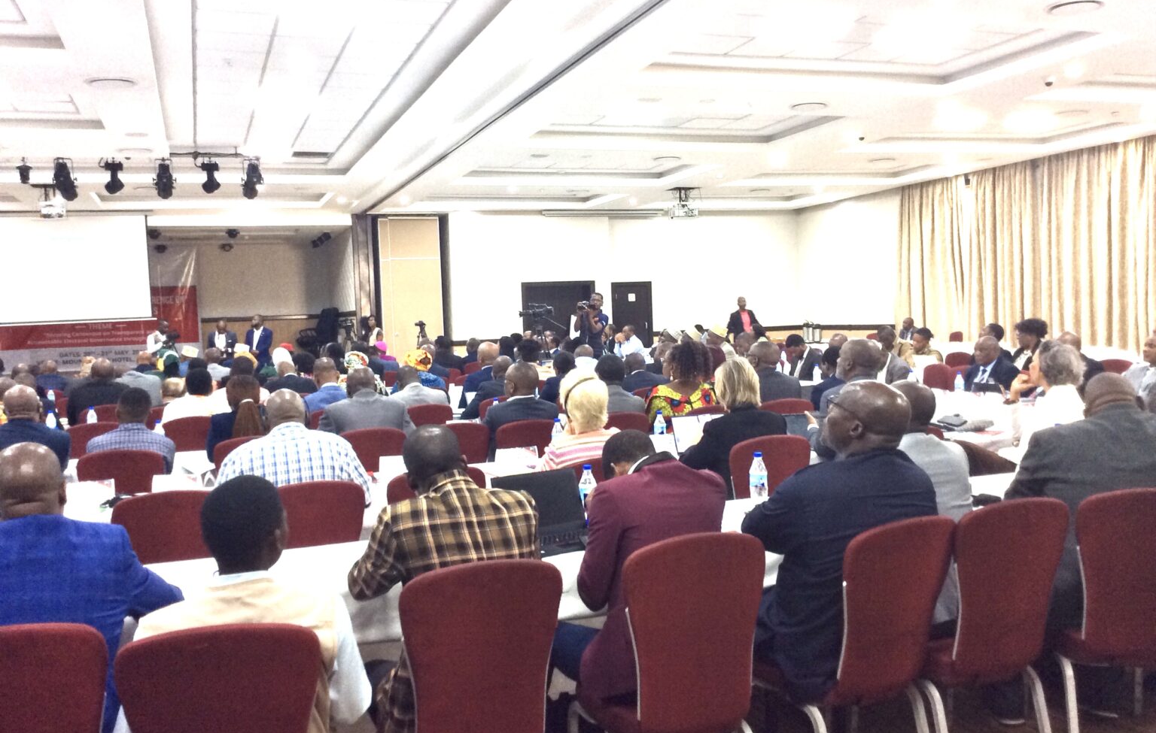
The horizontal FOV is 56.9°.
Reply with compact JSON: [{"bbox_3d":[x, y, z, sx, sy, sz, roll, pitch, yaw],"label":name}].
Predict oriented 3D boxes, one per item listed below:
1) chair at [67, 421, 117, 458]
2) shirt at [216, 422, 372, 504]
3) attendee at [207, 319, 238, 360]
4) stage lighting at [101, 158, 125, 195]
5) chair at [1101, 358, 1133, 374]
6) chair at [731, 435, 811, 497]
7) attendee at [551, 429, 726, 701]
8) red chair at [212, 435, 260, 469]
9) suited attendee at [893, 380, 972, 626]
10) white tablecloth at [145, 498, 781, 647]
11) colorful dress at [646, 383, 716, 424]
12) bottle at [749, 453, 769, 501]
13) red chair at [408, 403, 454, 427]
[{"bbox_3d":[-3.584,0.868,8.057,0.460,0.930,0.570,-3,3,-20],"label":"chair"},{"bbox_3d":[-1.259,0.585,4.789,0.650,0.690,0.460,-3,3,-20],"label":"shirt"},{"bbox_3d":[-5.904,0.073,17.831,0.520,1.720,0.340,-3,3,-20],"label":"attendee"},{"bbox_3d":[-4.979,-2.036,11.400,0.270,0.400,0.300,-3,3,-20],"label":"stage lighting"},{"bbox_3d":[5.063,0.396,10.477,0.570,0.910,0.445,-3,3,-20],"label":"chair"},{"bbox_3d":[0.859,0.792,5.447,0.445,0.910,0.570,-3,3,-20],"label":"chair"},{"bbox_3d":[0.168,0.786,3.378,0.600,1.180,0.820,-3,3,-26],"label":"attendee"},{"bbox_3d":[-2.083,0.876,6.800,0.460,0.930,0.570,-3,3,-20],"label":"red chair"},{"bbox_3d":[1.154,0.685,3.901,0.520,1.290,0.800,-3,3,-20],"label":"suited attendee"},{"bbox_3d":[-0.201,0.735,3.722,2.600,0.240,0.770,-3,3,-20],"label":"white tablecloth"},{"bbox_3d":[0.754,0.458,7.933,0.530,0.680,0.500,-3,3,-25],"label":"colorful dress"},{"bbox_3d":[0.736,0.451,4.357,0.070,0.220,0.070,-2,3,0],"label":"bottle"},{"bbox_3d":[-1.245,0.750,8.460,0.450,0.910,0.580,-3,3,-20],"label":"red chair"}]

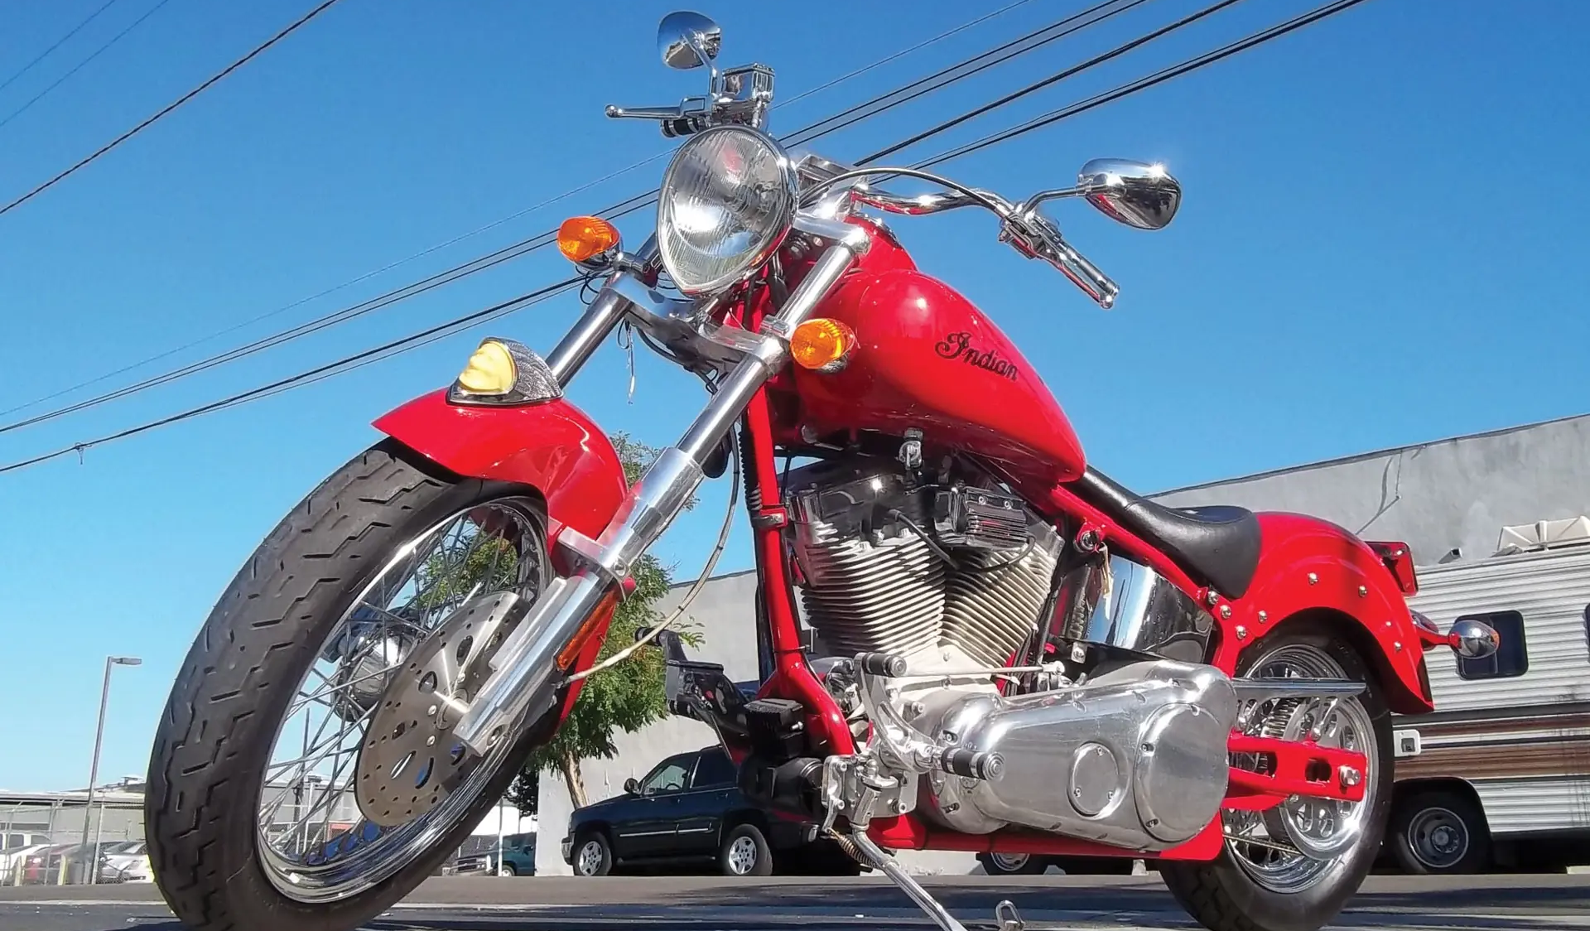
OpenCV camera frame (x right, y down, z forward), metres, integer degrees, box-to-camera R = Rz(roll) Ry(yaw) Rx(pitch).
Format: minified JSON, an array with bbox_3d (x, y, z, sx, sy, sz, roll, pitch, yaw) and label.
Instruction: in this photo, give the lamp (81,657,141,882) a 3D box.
[{"bbox_3d":[-21.225,9.425,45.870,1.100,6.960,0.350,0,-14,0],"label":"lamp"}]

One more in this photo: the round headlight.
[{"bbox_3d":[-0.064,-0.316,1.932,0.185,0.215,0.180,26,5,20],"label":"round headlight"}]

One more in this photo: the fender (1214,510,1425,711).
[{"bbox_3d":[0.903,0.256,2.725,0.655,0.340,0.210,13,-12,-35],"label":"fender"}]

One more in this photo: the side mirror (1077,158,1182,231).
[{"bbox_3d":[0.473,-0.377,2.051,0.130,0.090,0.050,25,5,5],"label":"side mirror"}]

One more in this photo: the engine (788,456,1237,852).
[{"bbox_3d":[0.249,0.276,2.231,0.750,0.535,0.390,13,-12,-35],"label":"engine"}]

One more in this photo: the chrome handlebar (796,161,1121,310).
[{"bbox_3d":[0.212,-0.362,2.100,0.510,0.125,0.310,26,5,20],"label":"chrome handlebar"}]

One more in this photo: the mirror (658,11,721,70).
[{"bbox_3d":[-0.169,-0.674,2.336,0.130,0.090,0.050,28,6,35],"label":"mirror"}]

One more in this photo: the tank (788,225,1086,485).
[{"bbox_3d":[0.217,-0.149,2.251,0.570,0.330,0.330,13,-12,-35],"label":"tank"}]

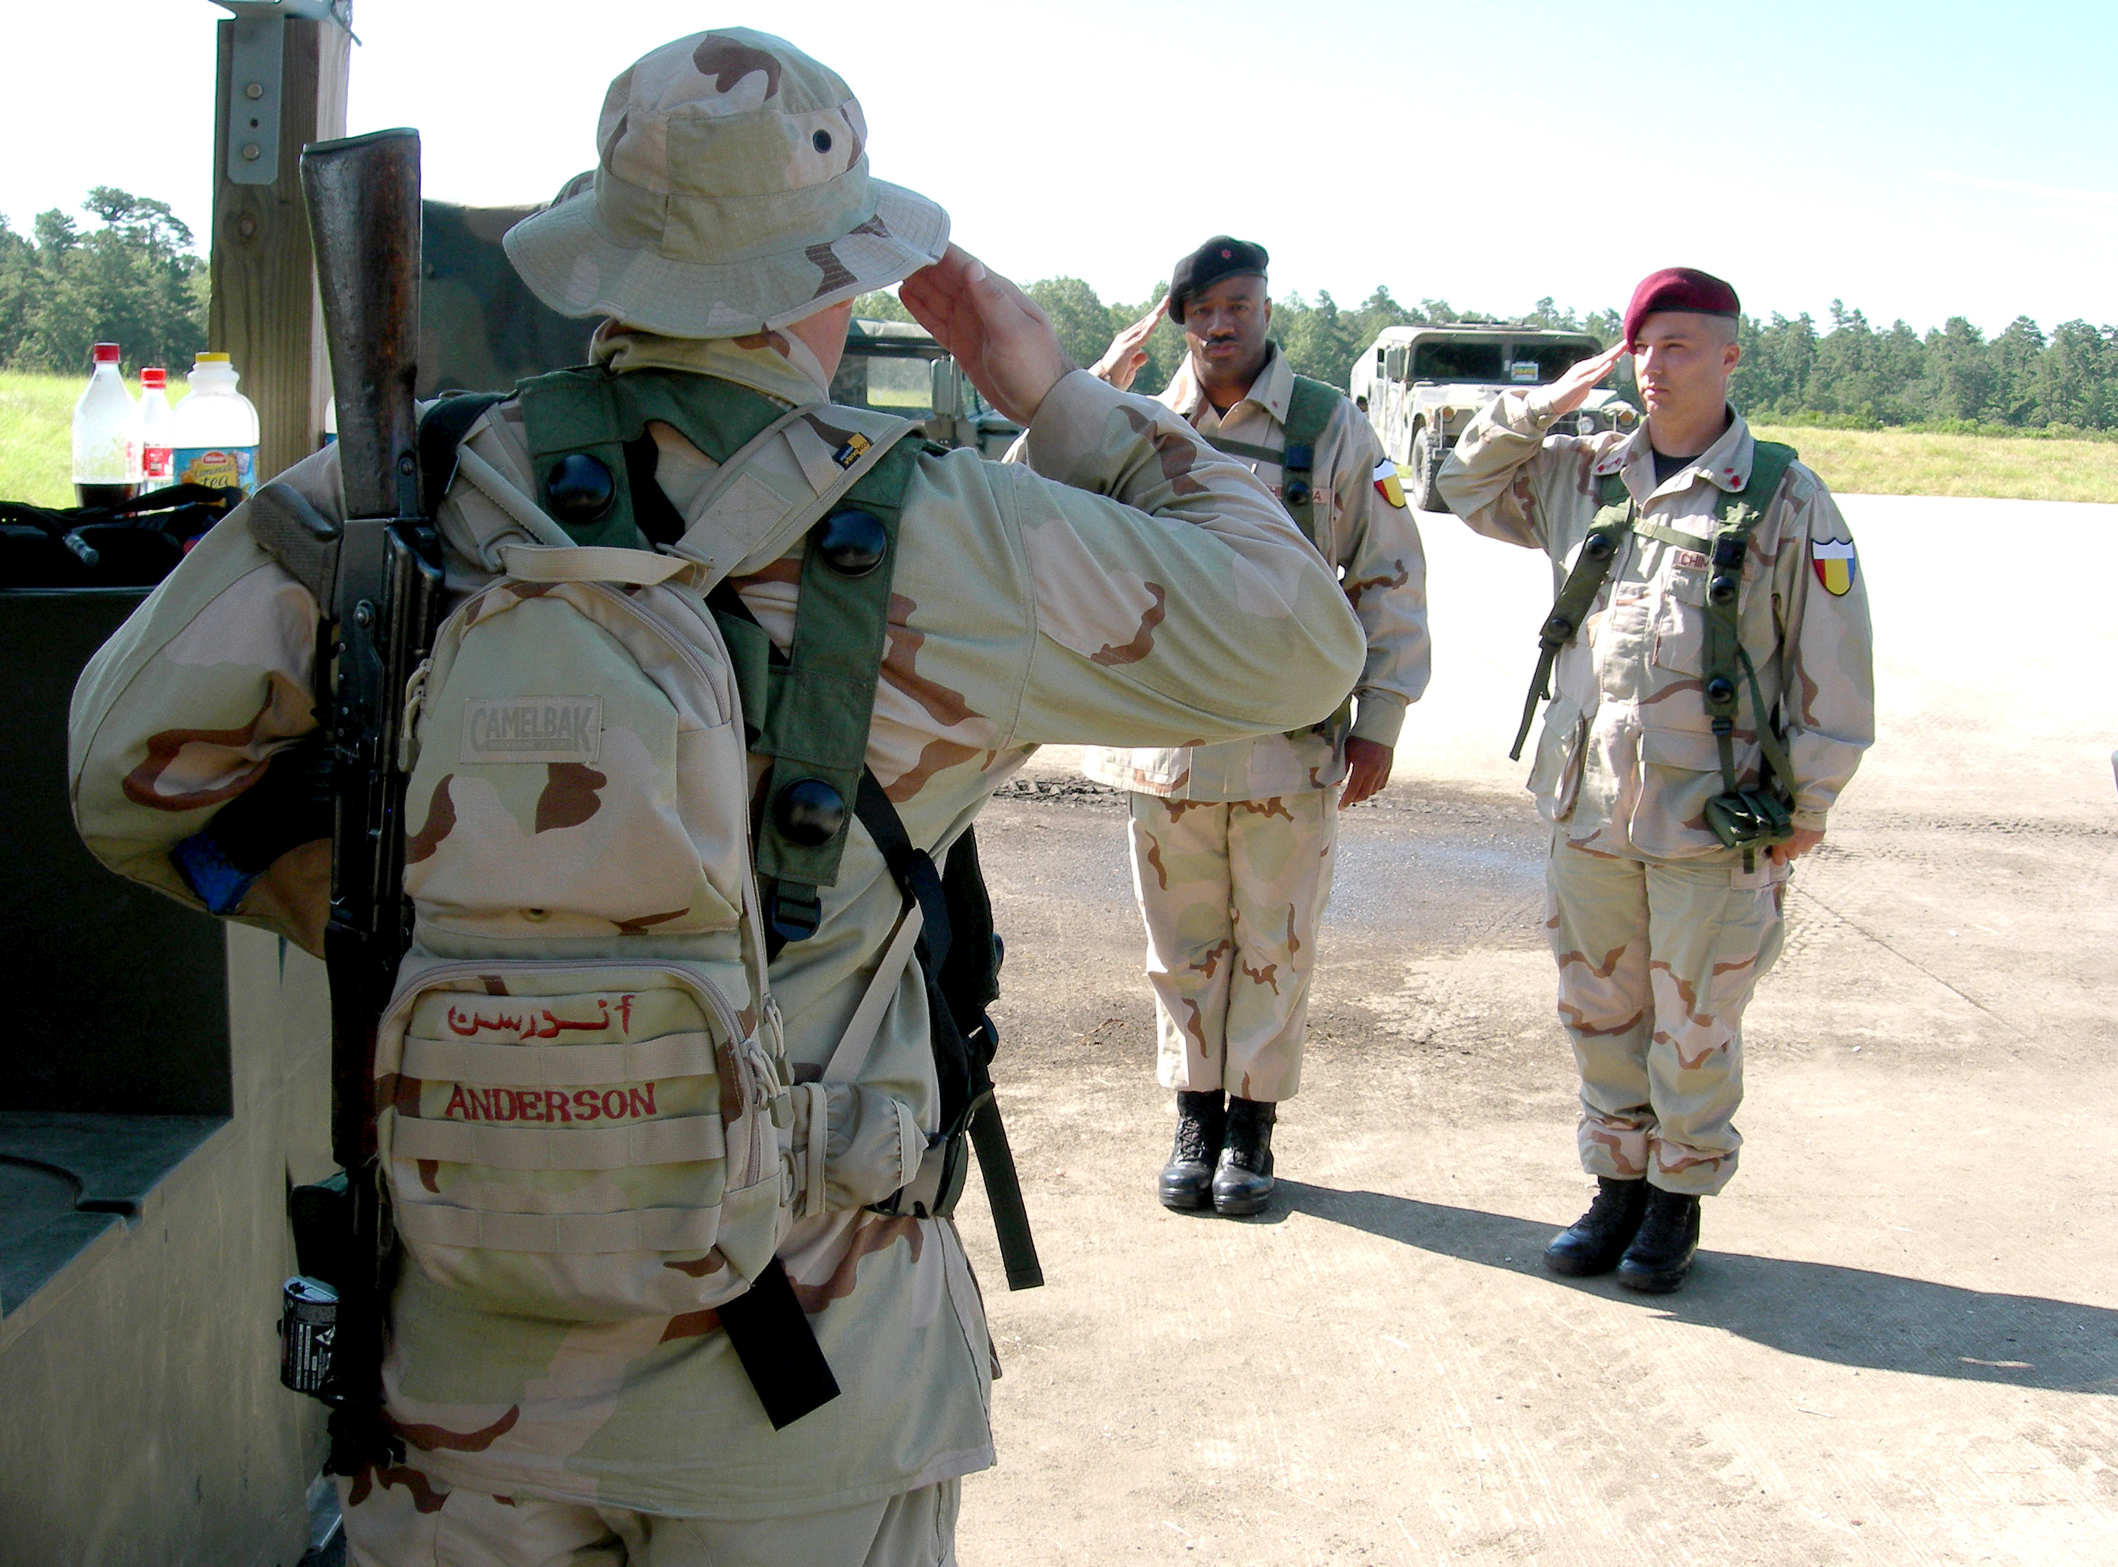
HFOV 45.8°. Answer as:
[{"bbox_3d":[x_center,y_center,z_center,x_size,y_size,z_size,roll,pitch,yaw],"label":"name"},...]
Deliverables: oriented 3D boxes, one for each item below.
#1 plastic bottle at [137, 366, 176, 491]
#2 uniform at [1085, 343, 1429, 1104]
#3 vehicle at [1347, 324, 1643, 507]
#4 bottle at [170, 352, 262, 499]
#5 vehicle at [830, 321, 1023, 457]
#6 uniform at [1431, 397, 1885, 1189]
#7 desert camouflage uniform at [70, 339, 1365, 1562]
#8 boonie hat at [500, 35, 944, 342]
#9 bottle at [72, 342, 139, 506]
[{"bbox_3d":[-1.145,-0.406,3.180,0.073,0.240,0.073,-2,10,-19],"label":"plastic bottle"},{"bbox_3d":[0.307,-0.057,4.724,0.780,1.450,0.420,4,10,13],"label":"uniform"},{"bbox_3d":[4.455,-3.828,26.047,2.200,1.850,4.600,2,9,0],"label":"vehicle"},{"bbox_3d":[-1.046,-0.401,3.120,0.108,0.265,0.108,-2,10,-18],"label":"bottle"},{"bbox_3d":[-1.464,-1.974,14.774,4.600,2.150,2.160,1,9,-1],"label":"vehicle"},{"bbox_3d":[1.085,0.038,4.560,0.720,1.450,0.400,8,12,35],"label":"uniform"},{"bbox_3d":[-0.253,0.412,1.929,0.900,1.450,0.450,4,10,14],"label":"desert camouflage uniform"},{"bbox_3d":[-0.230,-0.418,1.750,0.305,0.185,0.330,2,9,0],"label":"boonie hat"},{"bbox_3d":[-1.175,-0.404,3.100,0.088,0.280,0.088,-2,10,-20],"label":"bottle"}]

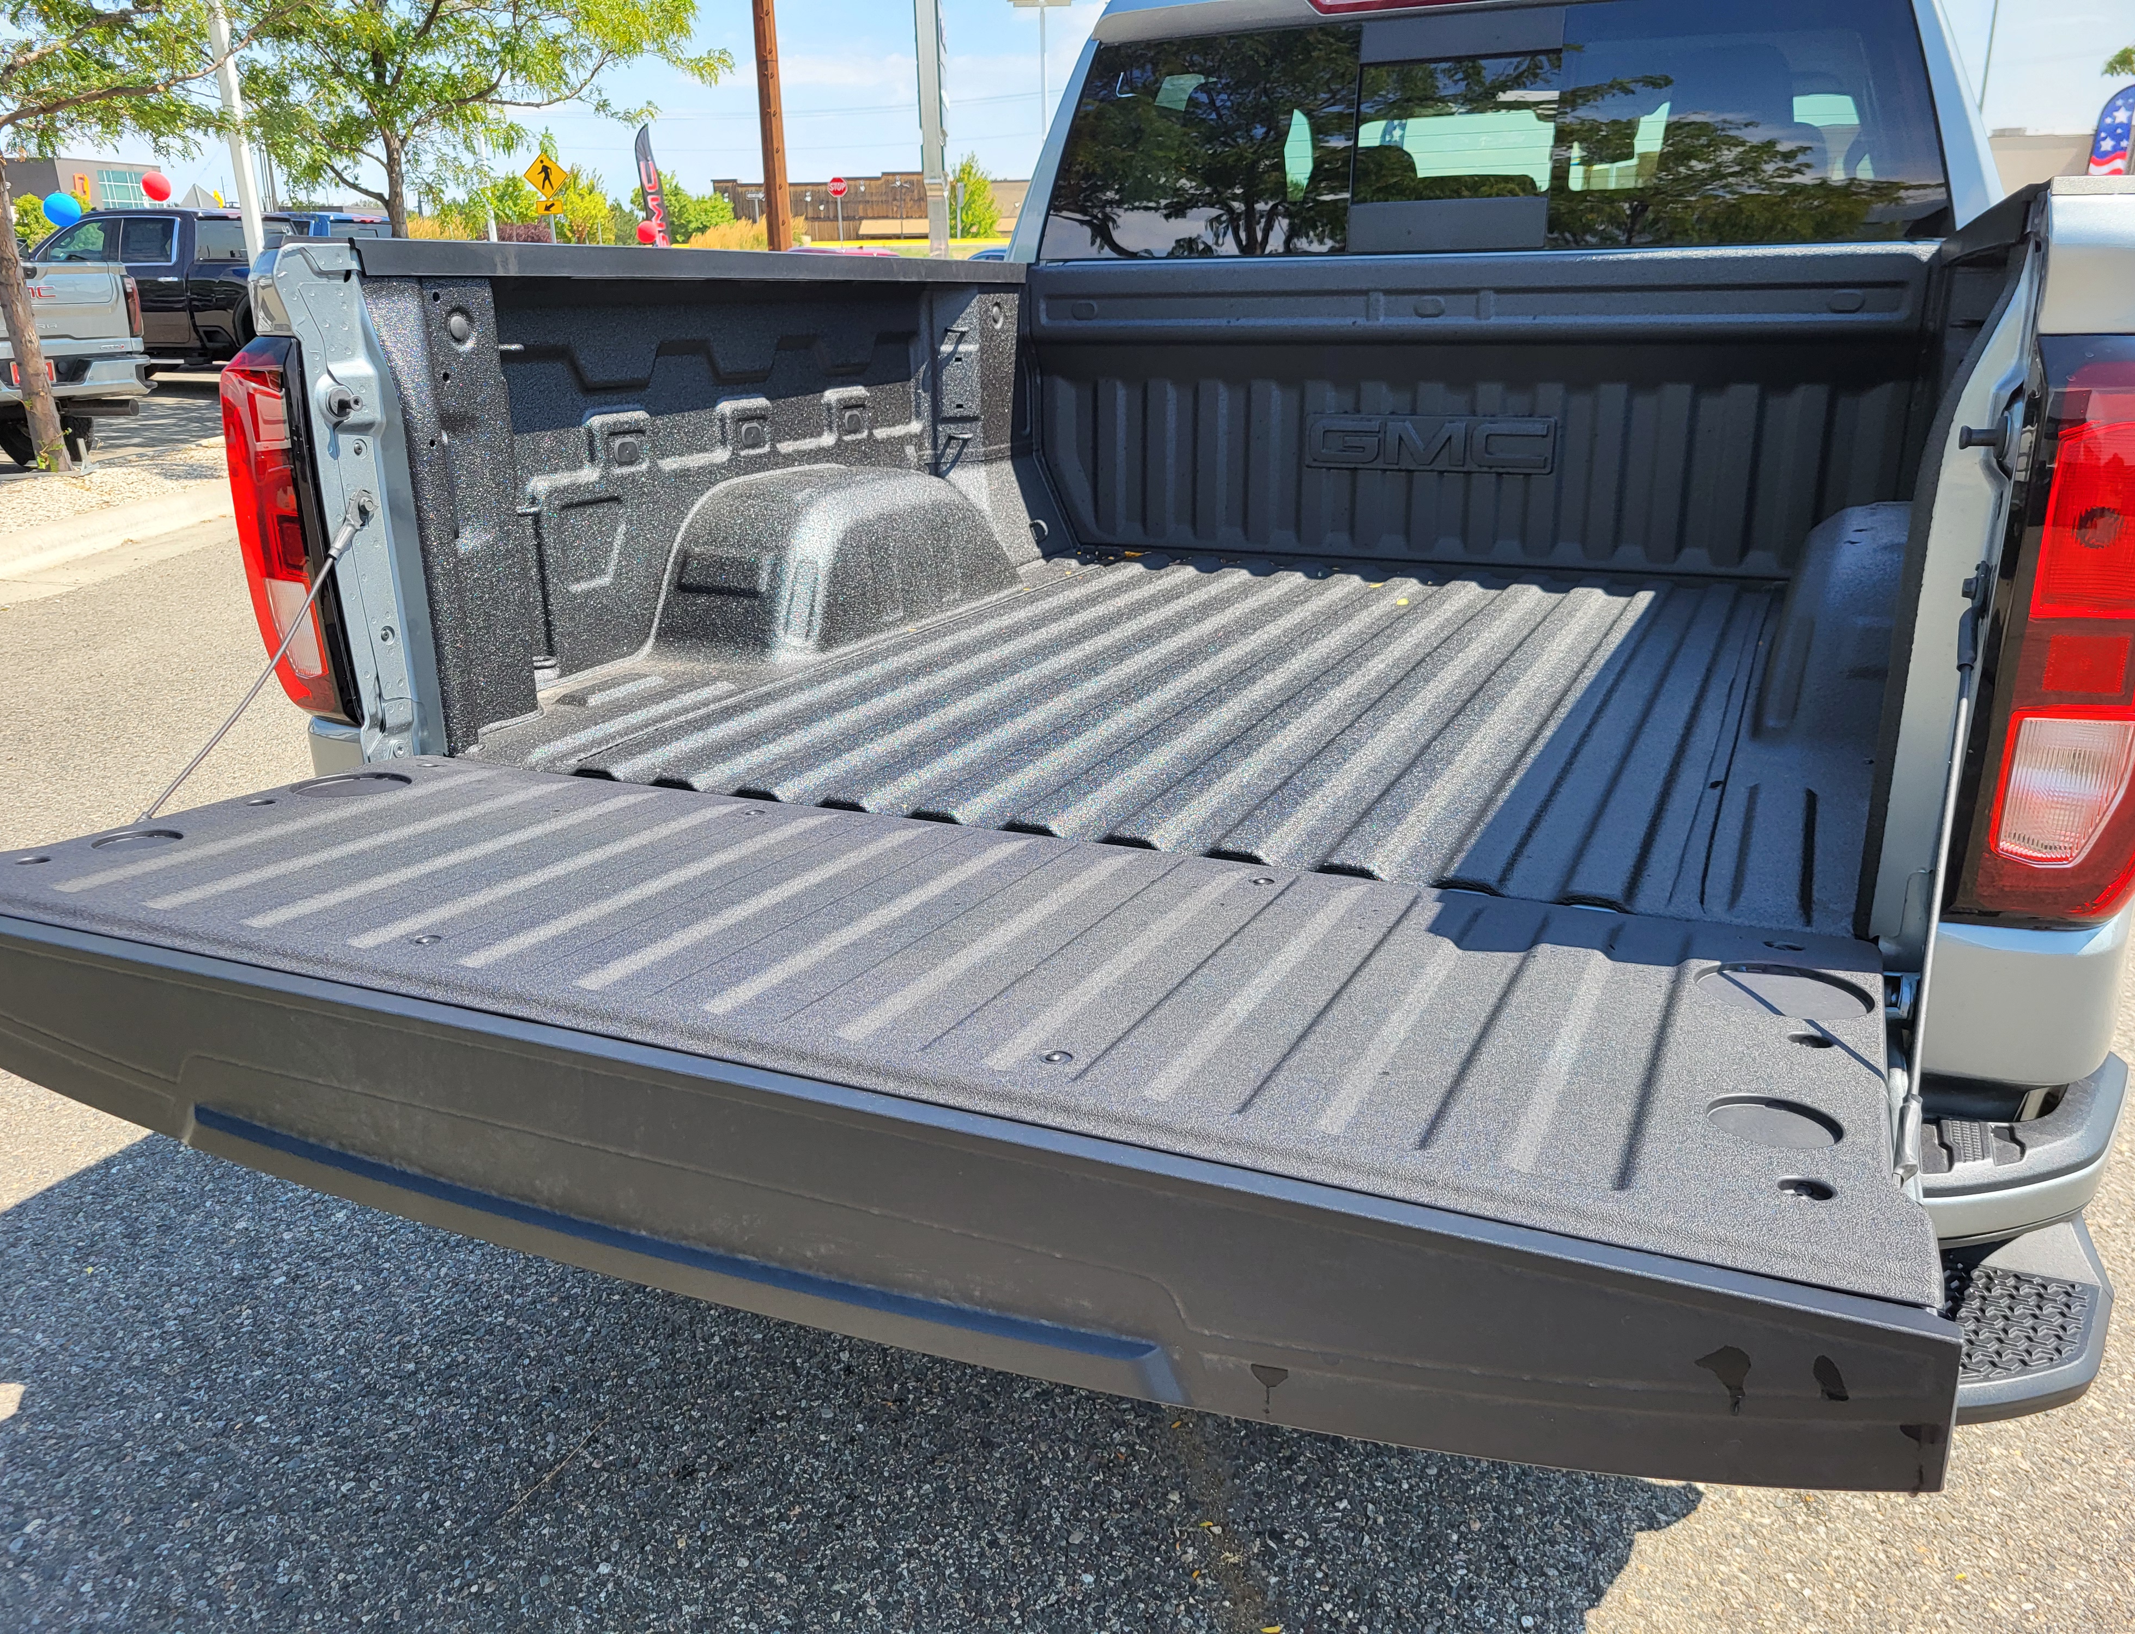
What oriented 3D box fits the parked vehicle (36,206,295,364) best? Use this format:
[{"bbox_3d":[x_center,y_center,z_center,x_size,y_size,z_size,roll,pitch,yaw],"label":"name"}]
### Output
[{"bbox_3d":[-9.845,-5.892,18.769,6.350,2.030,2.080,5,20,18],"label":"parked vehicle"}]

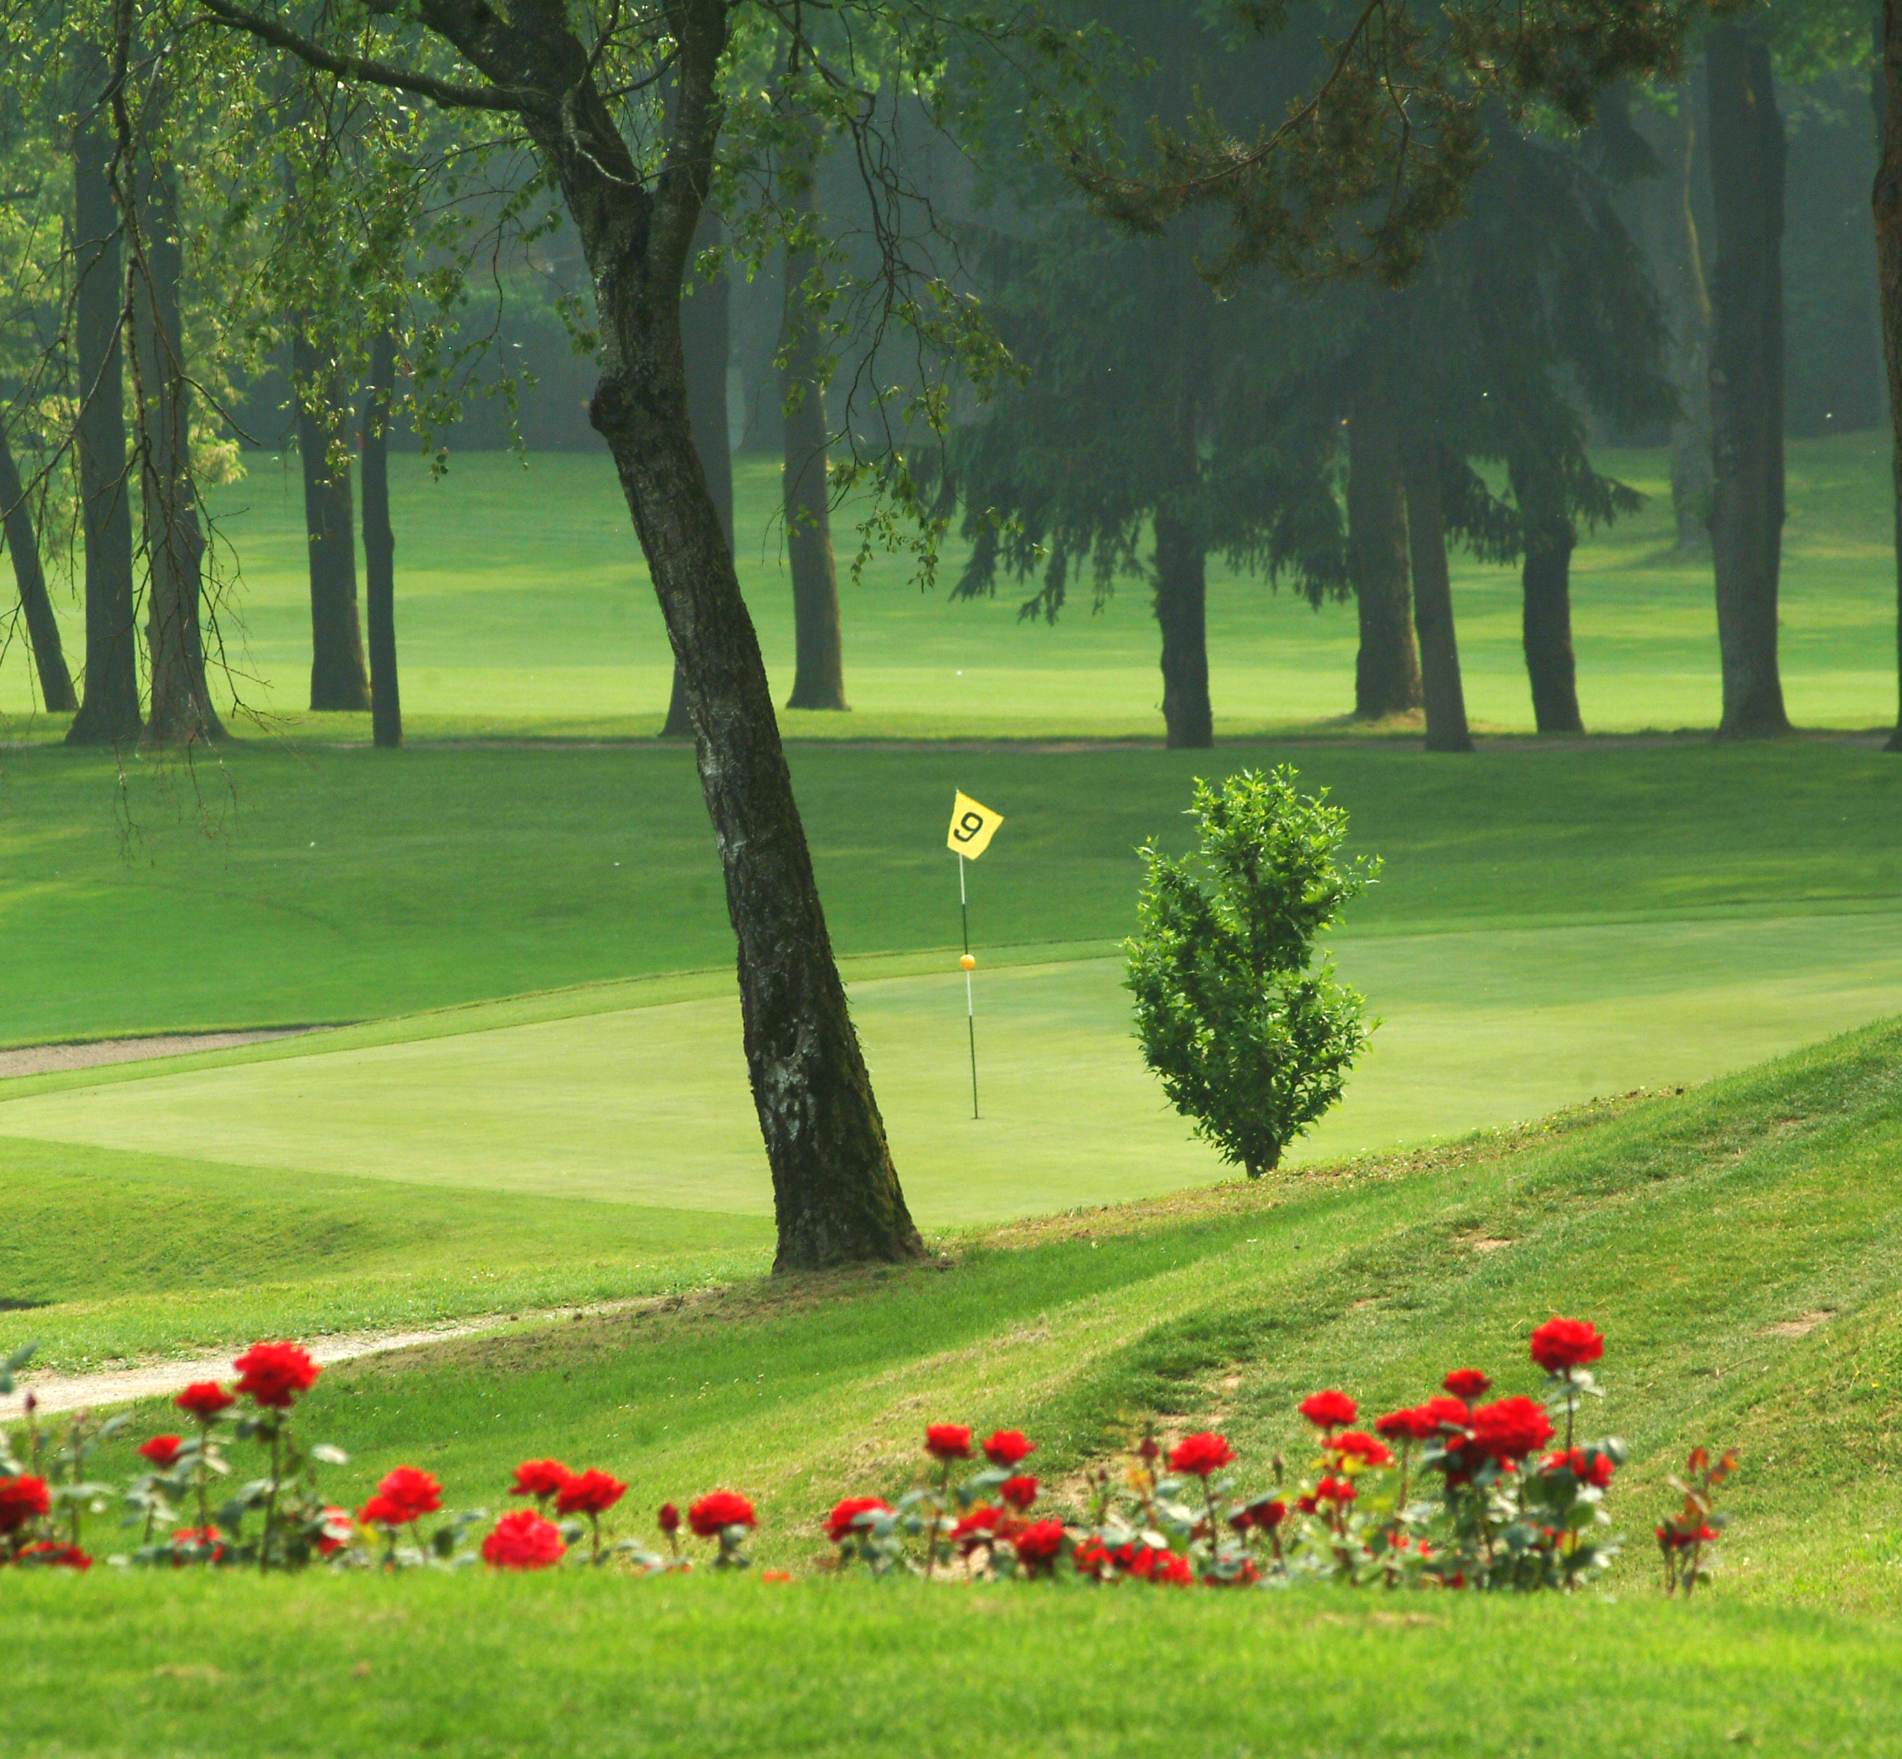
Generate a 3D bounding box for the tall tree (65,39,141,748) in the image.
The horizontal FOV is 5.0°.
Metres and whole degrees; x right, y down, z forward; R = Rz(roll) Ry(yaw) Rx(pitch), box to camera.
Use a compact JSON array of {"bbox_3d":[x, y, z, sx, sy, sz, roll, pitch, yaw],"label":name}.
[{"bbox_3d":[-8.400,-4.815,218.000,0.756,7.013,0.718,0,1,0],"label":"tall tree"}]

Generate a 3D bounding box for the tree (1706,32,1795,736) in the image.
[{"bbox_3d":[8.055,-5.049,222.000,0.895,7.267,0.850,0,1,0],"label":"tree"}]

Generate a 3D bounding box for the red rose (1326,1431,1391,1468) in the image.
[{"bbox_3d":[0.576,0.802,31.000,0.090,0.053,0.086,0,1,0],"label":"red rose"}]

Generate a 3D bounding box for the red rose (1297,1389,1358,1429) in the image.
[{"bbox_3d":[0.532,0.747,31.000,0.084,0.059,0.080,0,1,0],"label":"red rose"}]

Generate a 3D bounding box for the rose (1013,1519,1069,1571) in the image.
[{"bbox_3d":[0.128,0.938,31.000,0.079,0.074,0.075,0,1,0],"label":"rose"}]

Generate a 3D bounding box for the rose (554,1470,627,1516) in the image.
[{"bbox_3d":[-0.458,0.781,28.000,0.089,0.060,0.089,0,2,0],"label":"rose"}]

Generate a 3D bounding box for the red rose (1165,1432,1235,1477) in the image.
[{"bbox_3d":[0.305,0.707,27.000,0.086,0.060,0.082,0,2,0],"label":"red rose"}]

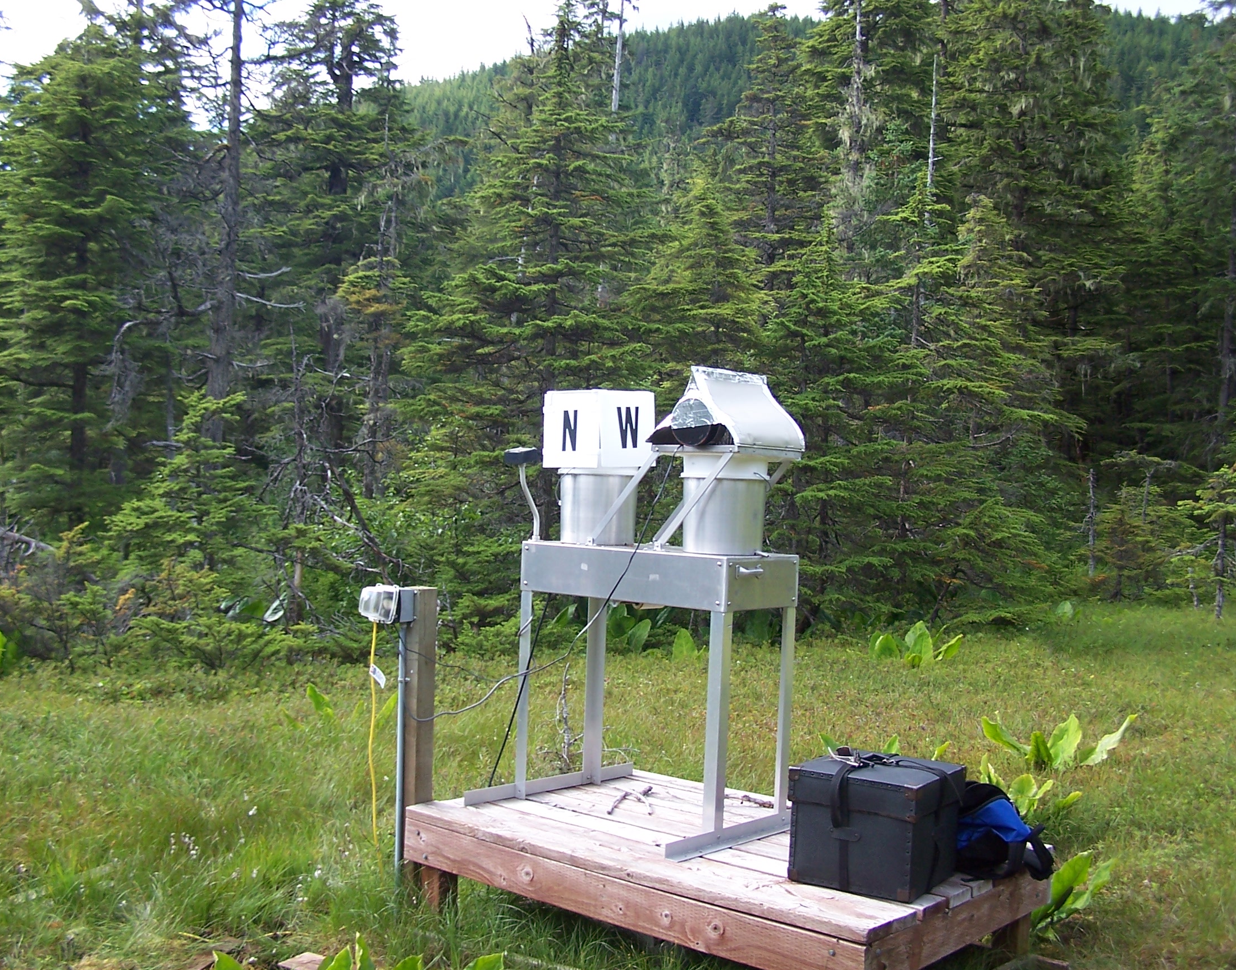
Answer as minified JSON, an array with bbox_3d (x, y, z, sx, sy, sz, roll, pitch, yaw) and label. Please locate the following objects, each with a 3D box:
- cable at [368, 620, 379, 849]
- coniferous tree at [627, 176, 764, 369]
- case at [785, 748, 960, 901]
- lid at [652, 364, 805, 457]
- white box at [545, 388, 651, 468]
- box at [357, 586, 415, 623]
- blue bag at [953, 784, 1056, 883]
[{"bbox_3d":[-0.859,0.886,4.990,0.040,0.830,0.035,3,0,40],"label":"cable"},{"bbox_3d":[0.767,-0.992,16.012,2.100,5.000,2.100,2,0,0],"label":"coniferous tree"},{"bbox_3d":[0.797,1.034,4.366,0.405,0.340,0.405,3,0,33],"label":"case"},{"bbox_3d":[0.385,-0.251,4.935,0.370,0.290,0.445,3,0,38],"label":"lid"},{"bbox_3d":[-0.065,-0.205,5.284,0.290,0.285,0.295,3,0,44],"label":"white box"},{"bbox_3d":[-0.818,0.422,5.020,0.115,0.140,0.155,3,0,40],"label":"box"},{"bbox_3d":[1.206,1.100,4.634,0.320,0.260,0.400,3,0,40],"label":"blue bag"}]

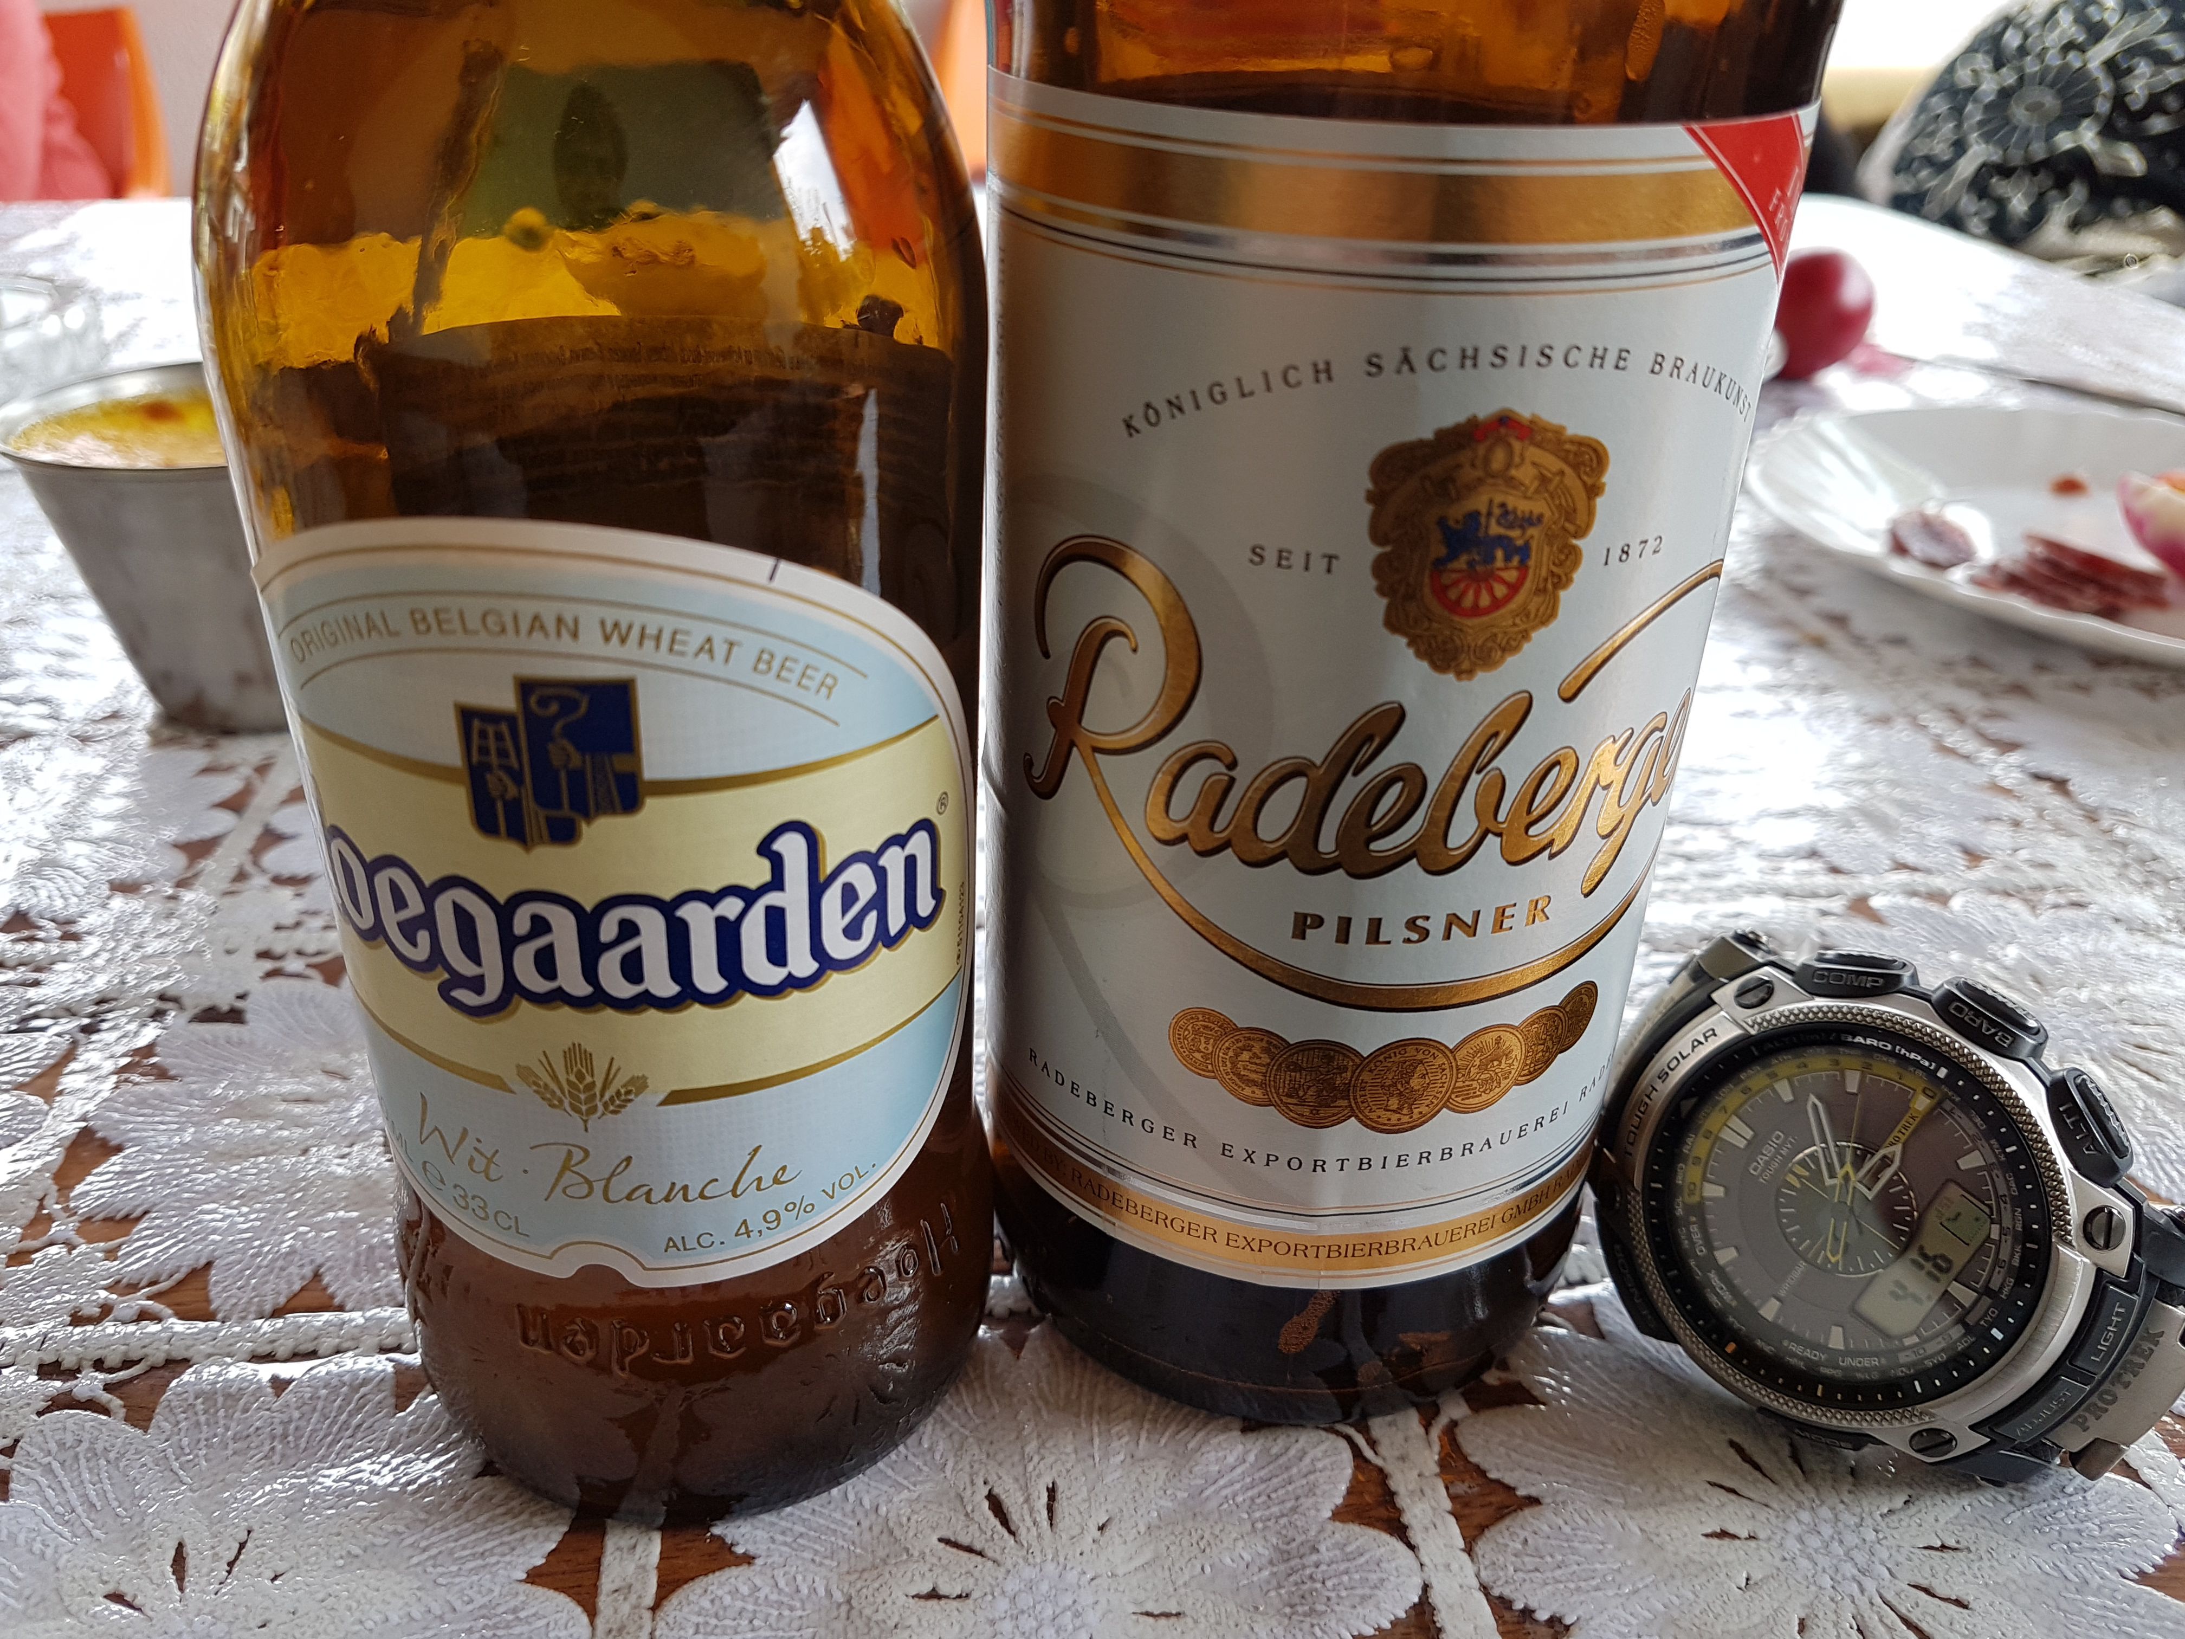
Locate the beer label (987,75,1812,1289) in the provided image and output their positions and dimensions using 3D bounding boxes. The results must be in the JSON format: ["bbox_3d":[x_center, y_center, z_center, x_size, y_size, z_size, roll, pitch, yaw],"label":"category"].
[{"bbox_3d":[0.025,-0.014,0.159,0.069,0.105,0.057,-3,29,-8],"label":"beer label"}]

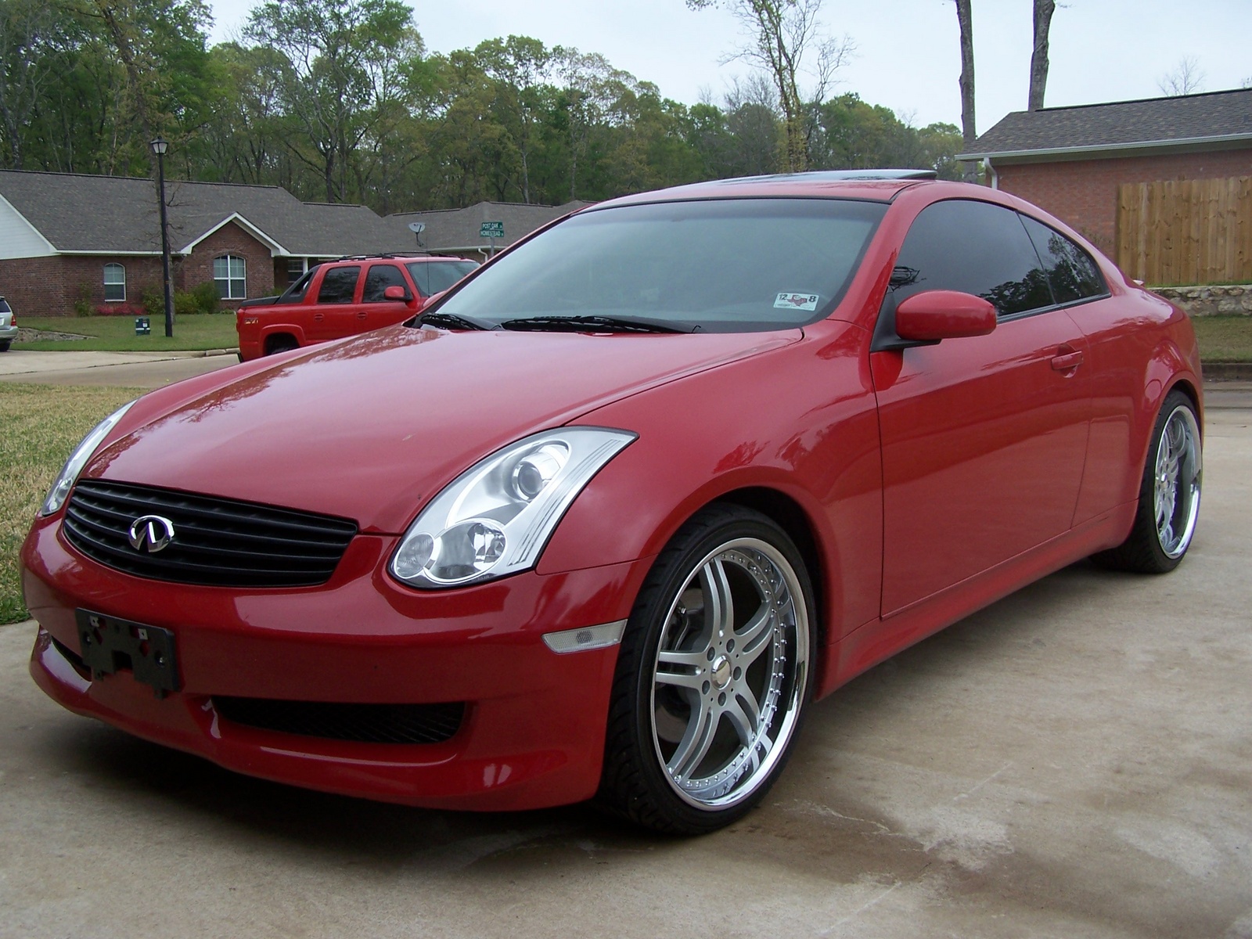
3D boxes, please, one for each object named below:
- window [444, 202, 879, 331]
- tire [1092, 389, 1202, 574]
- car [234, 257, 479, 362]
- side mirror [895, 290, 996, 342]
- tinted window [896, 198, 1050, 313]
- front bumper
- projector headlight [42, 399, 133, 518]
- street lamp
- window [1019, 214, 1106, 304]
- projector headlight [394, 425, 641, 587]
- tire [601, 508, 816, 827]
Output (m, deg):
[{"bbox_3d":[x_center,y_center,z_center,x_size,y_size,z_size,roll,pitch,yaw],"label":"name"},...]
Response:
[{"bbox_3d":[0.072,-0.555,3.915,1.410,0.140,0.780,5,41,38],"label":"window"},{"bbox_3d":[1.913,0.036,5.075,0.270,0.660,0.660,5,11,38],"label":"tire"},{"bbox_3d":[-2.778,-1.843,18.021,5.630,1.880,2.020,7,12,43],"label":"car"},{"bbox_3d":[0.777,-0.378,3.349,0.220,0.130,0.140,5,11,38],"label":"side mirror"},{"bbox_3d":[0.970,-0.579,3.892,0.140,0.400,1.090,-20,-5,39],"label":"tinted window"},{"bbox_3d":[-0.812,0.325,2.904,1.780,0.500,0.570,5,11,38],"label":"front bumper"},{"bbox_3d":[-1.286,-0.026,3.370,0.310,0.260,0.420,5,11,38],"label":"projector headlight"},{"bbox_3d":[-11.644,-5.822,34.630,0.450,5.000,0.450,5,11,38],"label":"street lamp"},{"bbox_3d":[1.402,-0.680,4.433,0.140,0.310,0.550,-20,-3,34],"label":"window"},{"bbox_3d":[-0.215,0.075,2.522,0.310,0.260,0.420,5,11,38],"label":"projector headlight"},{"bbox_3d":[0.138,0.408,2.877,0.245,0.660,0.660,5,11,38],"label":"tire"}]

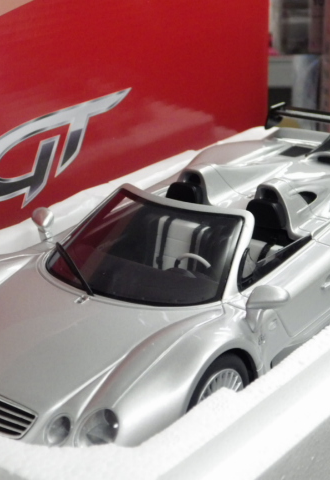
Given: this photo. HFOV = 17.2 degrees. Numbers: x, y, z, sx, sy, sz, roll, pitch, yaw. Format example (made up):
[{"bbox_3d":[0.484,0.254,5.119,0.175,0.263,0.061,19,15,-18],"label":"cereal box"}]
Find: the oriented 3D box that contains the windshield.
[{"bbox_3d":[-0.008,0.003,0.362,0.073,0.019,0.049,14,27,34],"label":"windshield"}]

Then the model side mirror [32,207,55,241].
[{"bbox_3d":[-0.044,-0.006,0.397,0.008,0.013,0.015,-15,26,-30],"label":"model side mirror"}]

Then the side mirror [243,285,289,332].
[{"bbox_3d":[0.031,0.020,0.335,0.016,0.013,0.008,5,23,16],"label":"side mirror"}]

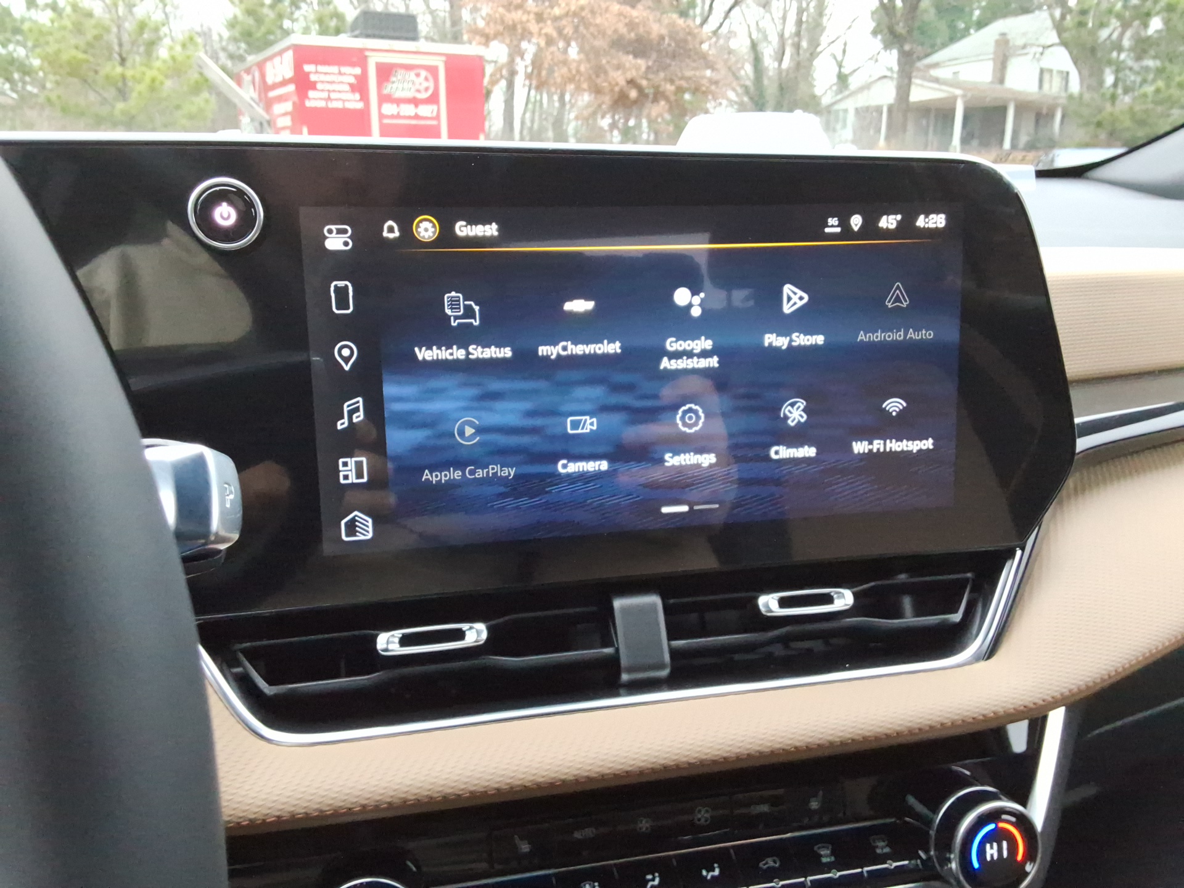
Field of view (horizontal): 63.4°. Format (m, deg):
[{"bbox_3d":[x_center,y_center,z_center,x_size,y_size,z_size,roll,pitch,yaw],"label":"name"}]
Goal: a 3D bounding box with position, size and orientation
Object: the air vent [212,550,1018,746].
[{"bbox_3d":[0.015,0.078,0.409,0.347,0.057,0.046,-3,9,-11],"label":"air vent"}]

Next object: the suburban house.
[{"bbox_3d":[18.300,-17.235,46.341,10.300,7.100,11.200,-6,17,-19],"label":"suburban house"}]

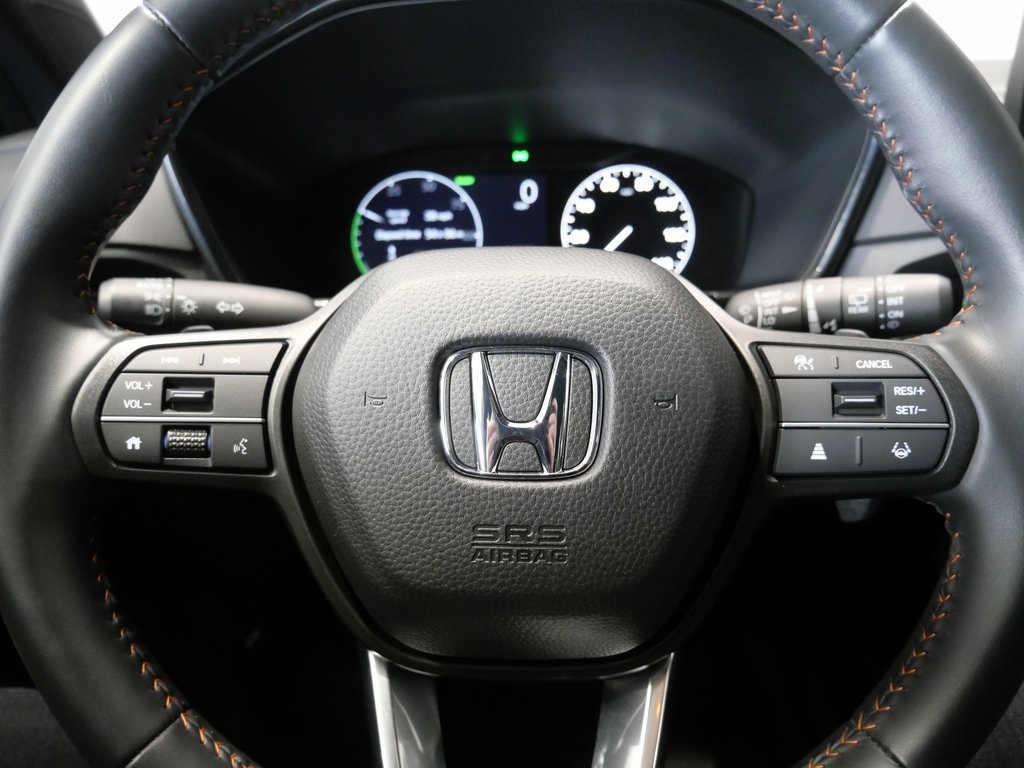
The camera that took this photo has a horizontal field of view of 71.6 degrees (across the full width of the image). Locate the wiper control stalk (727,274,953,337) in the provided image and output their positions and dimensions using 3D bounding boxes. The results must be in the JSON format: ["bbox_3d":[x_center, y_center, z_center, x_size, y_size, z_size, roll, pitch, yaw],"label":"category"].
[{"bbox_3d":[0.138,-0.035,0.317,0.102,0.028,0.028,0,-5,10],"label":"wiper control stalk"}]

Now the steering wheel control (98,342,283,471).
[{"bbox_3d":[-0.117,0.008,0.261,0.064,0.045,0.018,1,-6,-2],"label":"steering wheel control"}]

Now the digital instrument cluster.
[{"bbox_3d":[0.012,-0.123,0.532,0.320,0.110,0.045,1,-2,0],"label":"digital instrument cluster"}]

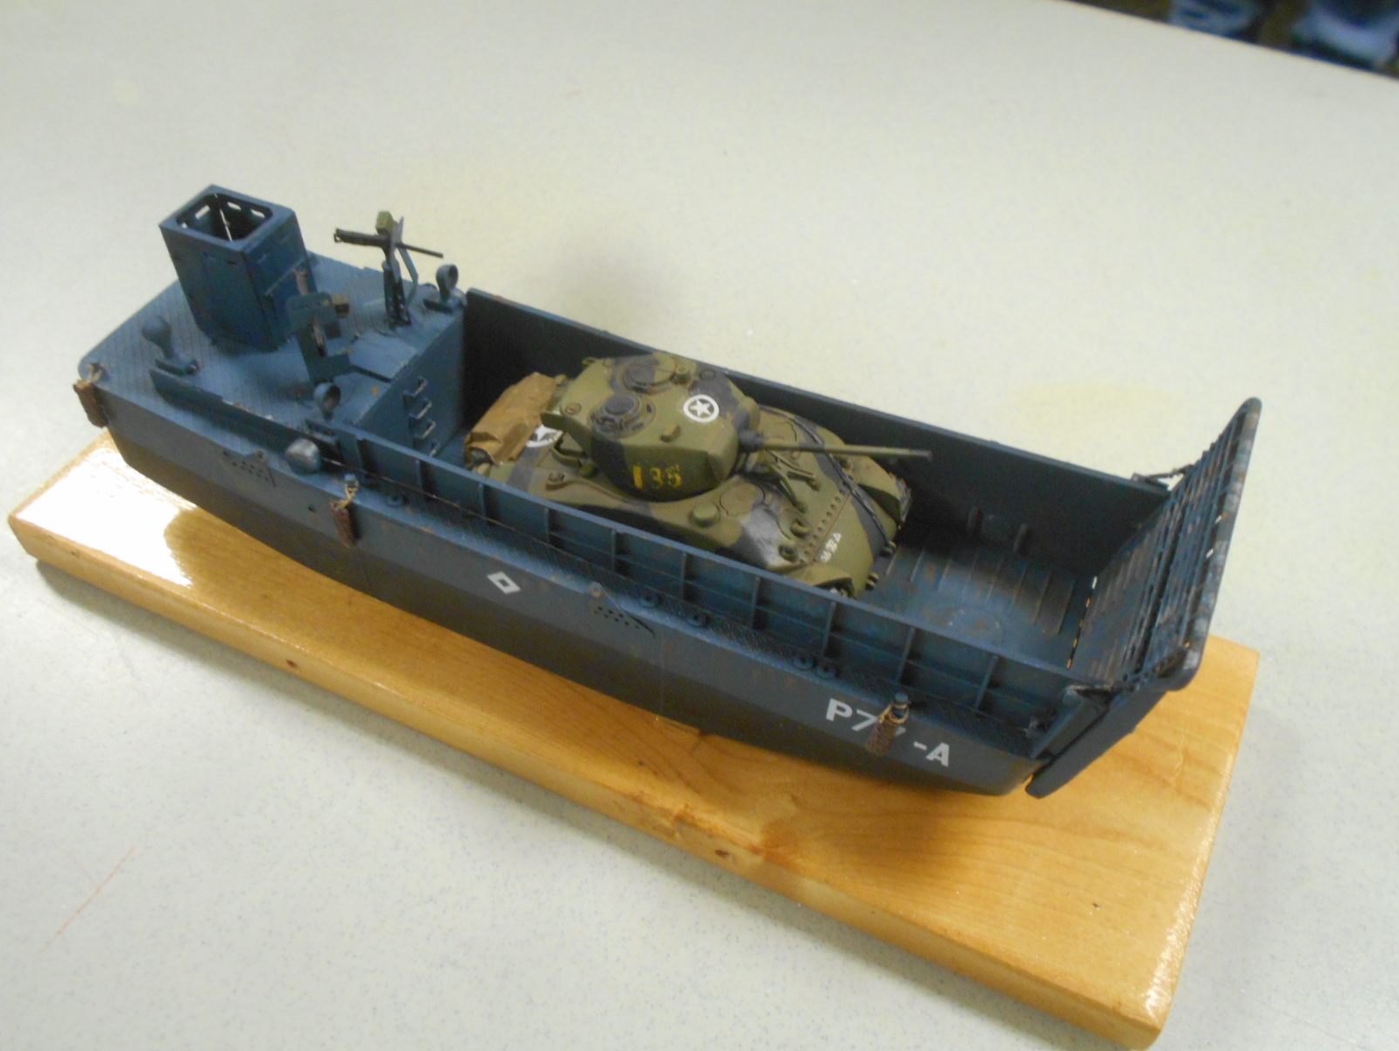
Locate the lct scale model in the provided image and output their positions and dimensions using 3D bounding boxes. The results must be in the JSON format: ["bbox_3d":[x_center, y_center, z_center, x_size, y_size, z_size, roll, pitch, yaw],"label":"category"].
[{"bbox_3d":[-0.019,-0.013,0.212,0.210,0.063,0.060,18,52,17],"label":"lct scale model"}]

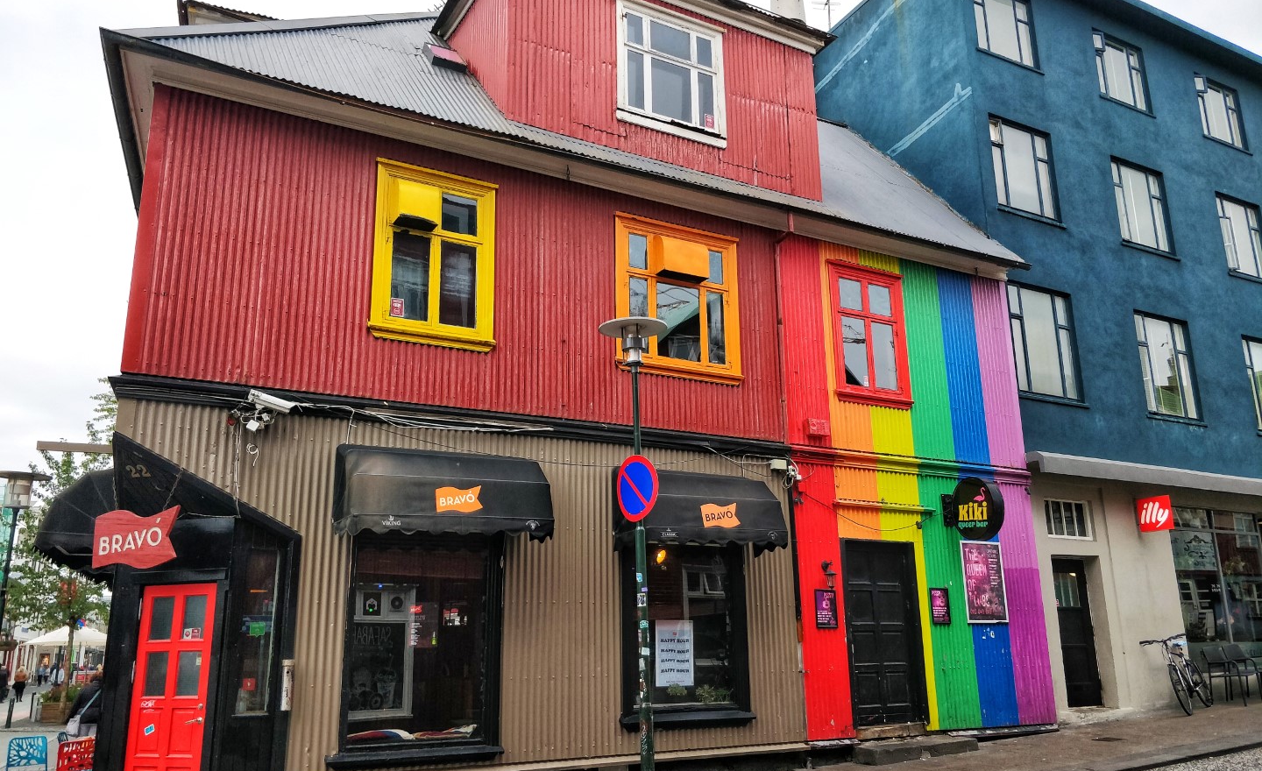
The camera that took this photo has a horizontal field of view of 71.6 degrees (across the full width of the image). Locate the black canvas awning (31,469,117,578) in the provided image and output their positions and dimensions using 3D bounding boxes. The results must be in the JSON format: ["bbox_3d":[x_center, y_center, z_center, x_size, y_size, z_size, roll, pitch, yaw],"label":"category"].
[{"bbox_3d":[-6.315,1.539,10.095,0.670,0.930,2.000,7,-15,-28],"label":"black canvas awning"}]

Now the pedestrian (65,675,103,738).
[{"bbox_3d":[-6.506,4.186,10.533,0.550,1.500,0.450,7,-16,-25],"label":"pedestrian"}]

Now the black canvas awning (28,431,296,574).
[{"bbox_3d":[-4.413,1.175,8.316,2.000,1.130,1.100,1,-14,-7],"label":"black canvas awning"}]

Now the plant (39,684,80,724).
[{"bbox_3d":[-14.125,7.912,21.707,1.000,0.950,0.800,7,-16,-25],"label":"plant"}]

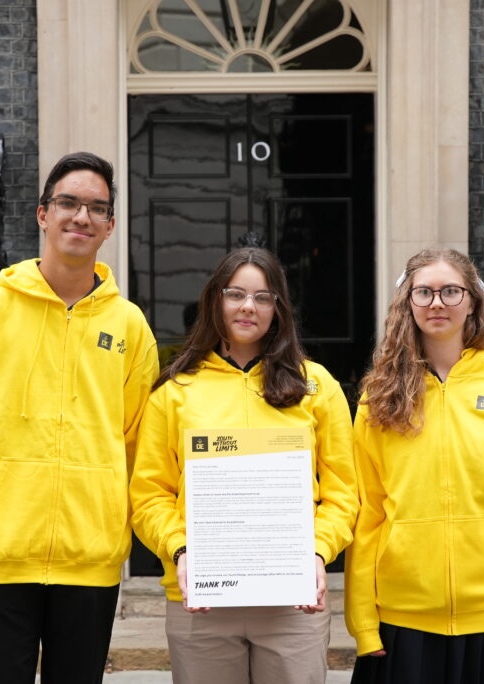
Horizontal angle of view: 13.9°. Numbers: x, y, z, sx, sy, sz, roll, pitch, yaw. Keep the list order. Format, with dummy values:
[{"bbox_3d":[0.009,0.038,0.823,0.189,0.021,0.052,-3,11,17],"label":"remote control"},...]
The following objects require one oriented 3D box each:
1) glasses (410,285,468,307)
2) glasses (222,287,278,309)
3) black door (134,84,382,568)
[{"bbox_3d":[0.497,-0.113,4.960,0.140,0.050,0.140,0,-1,10],"label":"glasses"},{"bbox_3d":[0.022,-0.104,4.770,0.137,0.046,0.140,7,-1,2],"label":"glasses"},{"bbox_3d":[0.043,-0.040,9.500,1.178,2.300,0.070,0,-1,1],"label":"black door"}]

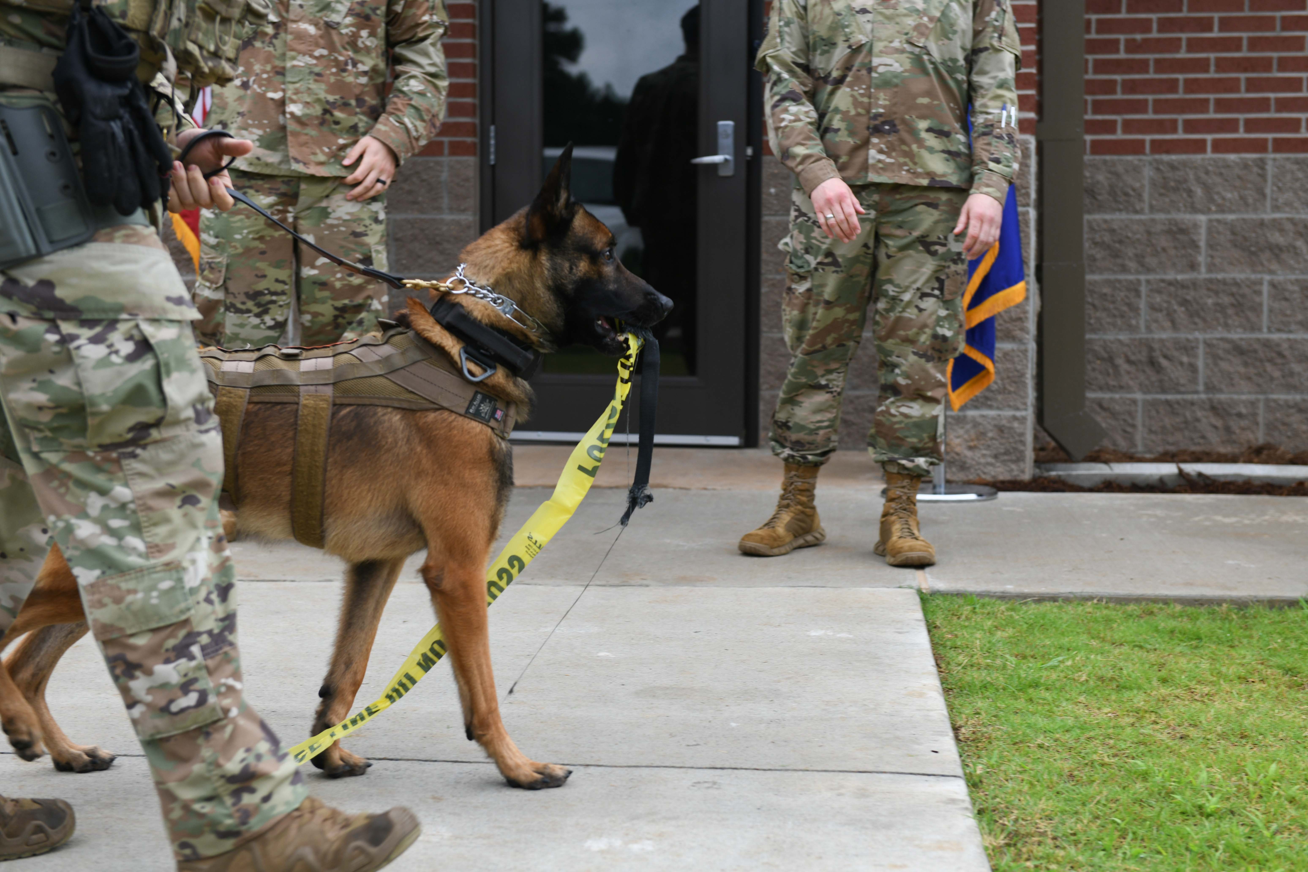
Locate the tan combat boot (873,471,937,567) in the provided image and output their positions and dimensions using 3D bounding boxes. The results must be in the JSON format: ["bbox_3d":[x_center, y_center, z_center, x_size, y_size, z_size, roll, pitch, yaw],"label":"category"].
[{"bbox_3d":[0.576,0.168,5.007,0.114,0.235,0.303,0,5,-7],"label":"tan combat boot"}]

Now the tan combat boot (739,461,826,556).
[{"bbox_3d":[0.305,0.153,5.149,0.114,0.235,0.303,4,6,37],"label":"tan combat boot"}]

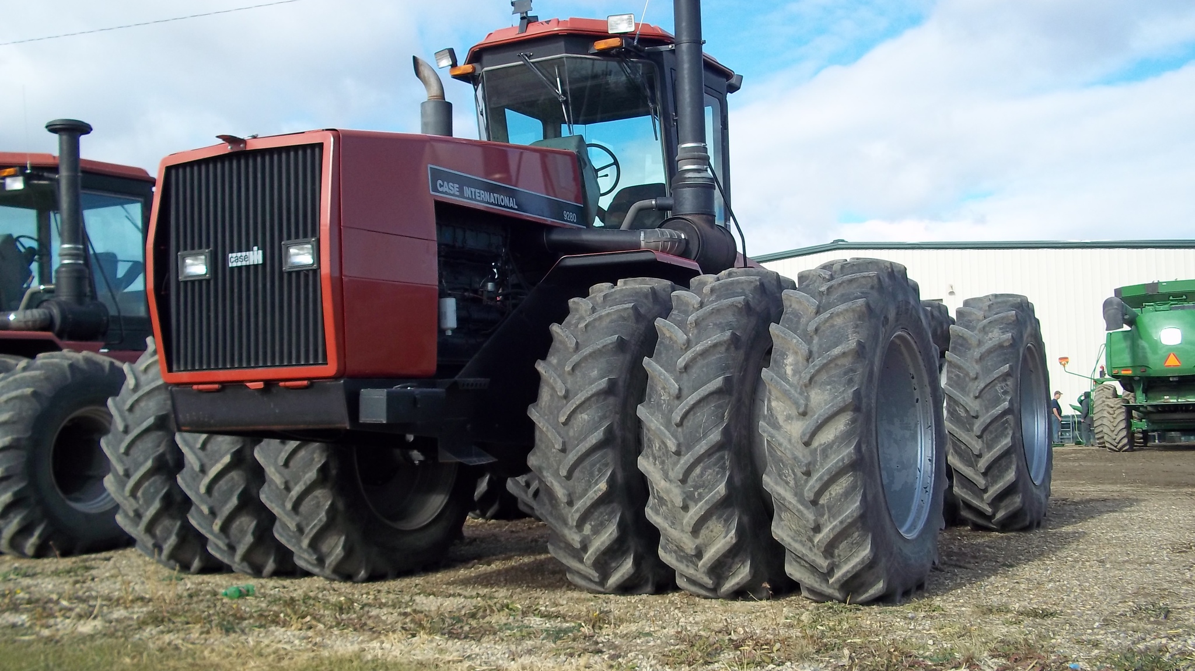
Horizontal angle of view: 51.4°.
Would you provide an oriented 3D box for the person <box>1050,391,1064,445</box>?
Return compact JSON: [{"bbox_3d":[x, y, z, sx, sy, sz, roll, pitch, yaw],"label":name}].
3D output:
[{"bbox_3d":[15.212,2.714,41.200,0.380,1.760,0.520,-2,-3,-3],"label":"person"}]

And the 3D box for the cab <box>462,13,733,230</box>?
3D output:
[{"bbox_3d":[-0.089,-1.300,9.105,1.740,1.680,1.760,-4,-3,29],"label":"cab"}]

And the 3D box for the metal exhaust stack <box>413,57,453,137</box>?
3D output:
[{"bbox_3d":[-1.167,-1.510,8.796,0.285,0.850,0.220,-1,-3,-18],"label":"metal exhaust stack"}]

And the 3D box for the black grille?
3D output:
[{"bbox_3d":[-1.717,-0.357,6.090,1.050,1.060,0.100,-4,-3,29],"label":"black grille"}]

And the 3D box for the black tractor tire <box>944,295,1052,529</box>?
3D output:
[{"bbox_3d":[3.286,0.675,10.000,0.530,1.870,1.910,-4,-3,29],"label":"black tractor tire"}]

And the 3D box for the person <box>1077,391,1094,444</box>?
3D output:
[{"bbox_3d":[15.903,2.716,40.400,0.400,1.760,0.520,-2,-3,3],"label":"person"}]

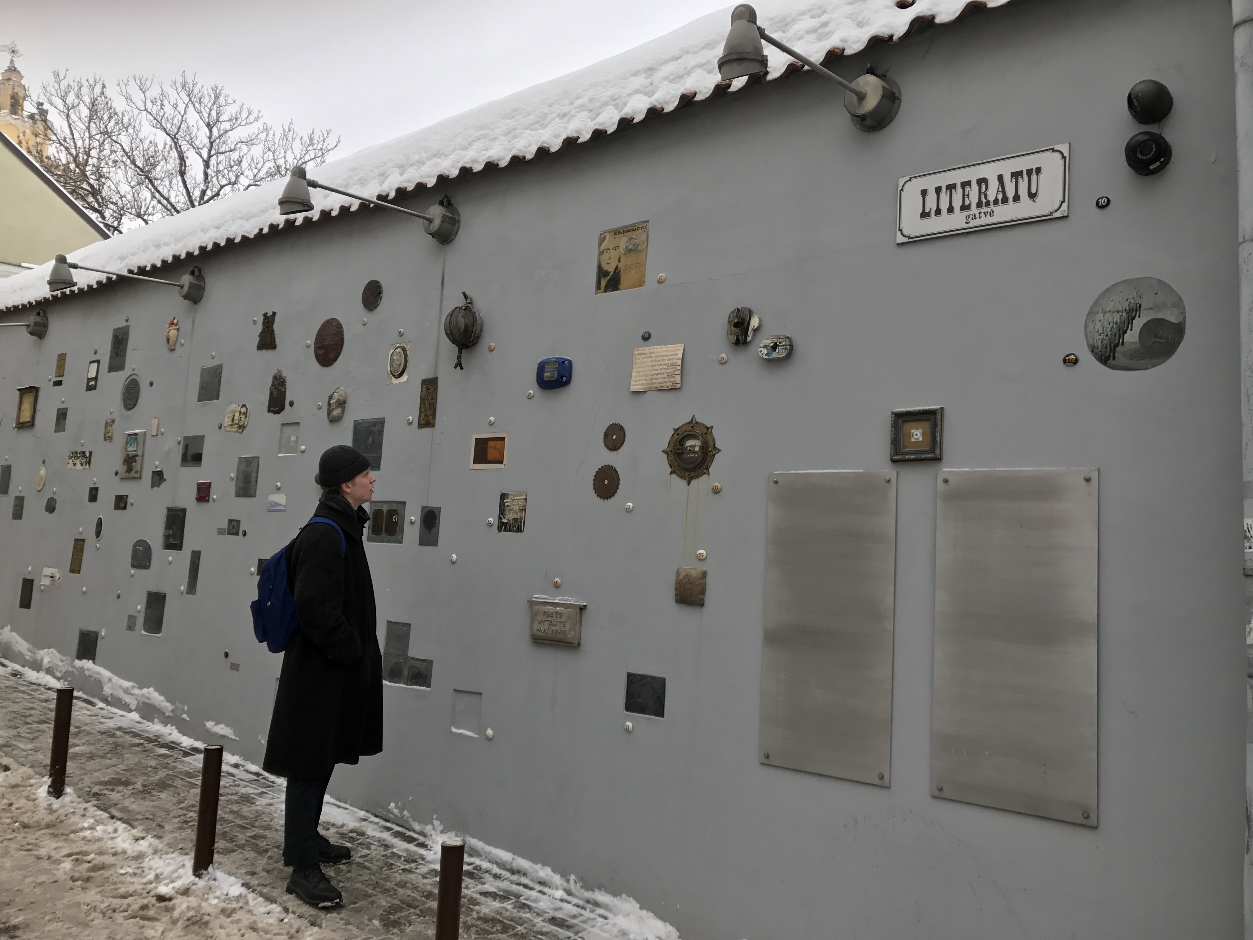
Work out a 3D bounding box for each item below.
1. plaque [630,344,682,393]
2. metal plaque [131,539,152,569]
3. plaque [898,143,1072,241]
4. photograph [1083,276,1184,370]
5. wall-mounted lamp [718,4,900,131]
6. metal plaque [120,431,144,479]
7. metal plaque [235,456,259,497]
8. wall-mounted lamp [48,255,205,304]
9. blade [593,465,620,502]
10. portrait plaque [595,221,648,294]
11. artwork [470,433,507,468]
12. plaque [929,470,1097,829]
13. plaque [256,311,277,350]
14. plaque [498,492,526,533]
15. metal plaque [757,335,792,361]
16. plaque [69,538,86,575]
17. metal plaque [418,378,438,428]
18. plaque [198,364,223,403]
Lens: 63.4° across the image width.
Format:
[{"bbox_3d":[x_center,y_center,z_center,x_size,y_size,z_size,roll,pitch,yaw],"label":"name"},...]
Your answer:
[{"bbox_3d":[0.129,-0.445,4.427,0.269,0.189,0.015,-1,-6,38],"label":"plaque"},{"bbox_3d":[-3.294,0.572,6.886,0.267,0.196,0.025,-1,-7,38],"label":"metal plaque"},{"bbox_3d":[1.251,-0.976,3.604,0.607,0.249,0.020,-1,-6,38],"label":"plaque"},{"bbox_3d":[1.562,-0.446,3.115,0.282,0.290,0.020,-1,-6,38],"label":"photograph"},{"bbox_3d":[0.610,-1.338,3.422,0.220,0.310,0.870,-2,-7,45],"label":"wall-mounted lamp"},{"bbox_3d":[-3.373,-0.096,6.957,0.294,0.317,0.030,-1,-6,38],"label":"metal plaque"},{"bbox_3d":[-2.313,0.043,6.188,0.224,0.246,0.020,-1,-7,38],"label":"metal plaque"},{"bbox_3d":[-3.225,-1.227,6.544,0.210,0.380,0.950,-1,-7,38],"label":"wall-mounted lamp"},{"bbox_3d":[-0.091,0.056,4.483,0.155,0.155,0.010,-1,-7,38],"label":"blade"},{"bbox_3d":[-0.020,-0.941,4.522,0.277,0.294,0.020,-1,-7,38],"label":"portrait plaque"},{"bbox_3d":[-0.681,-0.091,4.966,0.250,0.174,0.020,-1,-7,38],"label":"artwork"},{"bbox_3d":[1.288,0.561,3.386,0.534,1.130,0.012,-1,-6,38],"label":"plaque"},{"bbox_3d":[-2.262,-0.875,6.361,0.222,0.238,0.030,-1,-6,38],"label":"plaque"},{"bbox_3d":[-0.548,0.204,4.823,0.173,0.185,0.020,-1,-7,38],"label":"plaque"},{"bbox_3d":[0.584,-0.474,3.957,0.135,0.088,0.040,-1,-7,38],"label":"metal plaque"},{"bbox_3d":[-4.168,0.655,7.684,0.175,0.263,0.015,-1,-6,38],"label":"plaque"},{"bbox_3d":[-1.041,-0.348,5.286,0.131,0.262,0.020,-1,-7,38],"label":"metal plaque"},{"bbox_3d":[-2.644,-0.548,6.461,0.258,0.228,0.020,-1,-6,38],"label":"plaque"}]

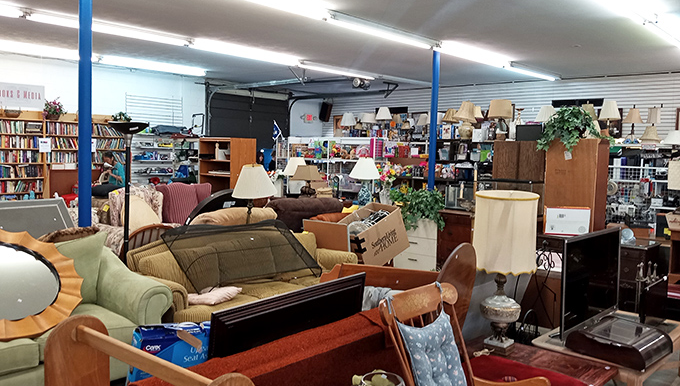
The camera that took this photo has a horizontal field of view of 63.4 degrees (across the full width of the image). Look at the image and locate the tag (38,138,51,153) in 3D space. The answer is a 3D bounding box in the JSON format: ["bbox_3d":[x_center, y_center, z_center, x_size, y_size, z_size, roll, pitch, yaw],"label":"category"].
[{"bbox_3d":[-5.894,-0.948,11.000,0.020,0.280,0.216,6,6,44],"label":"tag"}]

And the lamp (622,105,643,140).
[{"bbox_3d":[5.238,-1.240,9.850,0.380,0.668,0.380,4,4,28],"label":"lamp"}]

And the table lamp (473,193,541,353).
[{"bbox_3d":[1.037,0.503,3.466,0.390,0.970,0.390,3,4,17],"label":"table lamp"}]

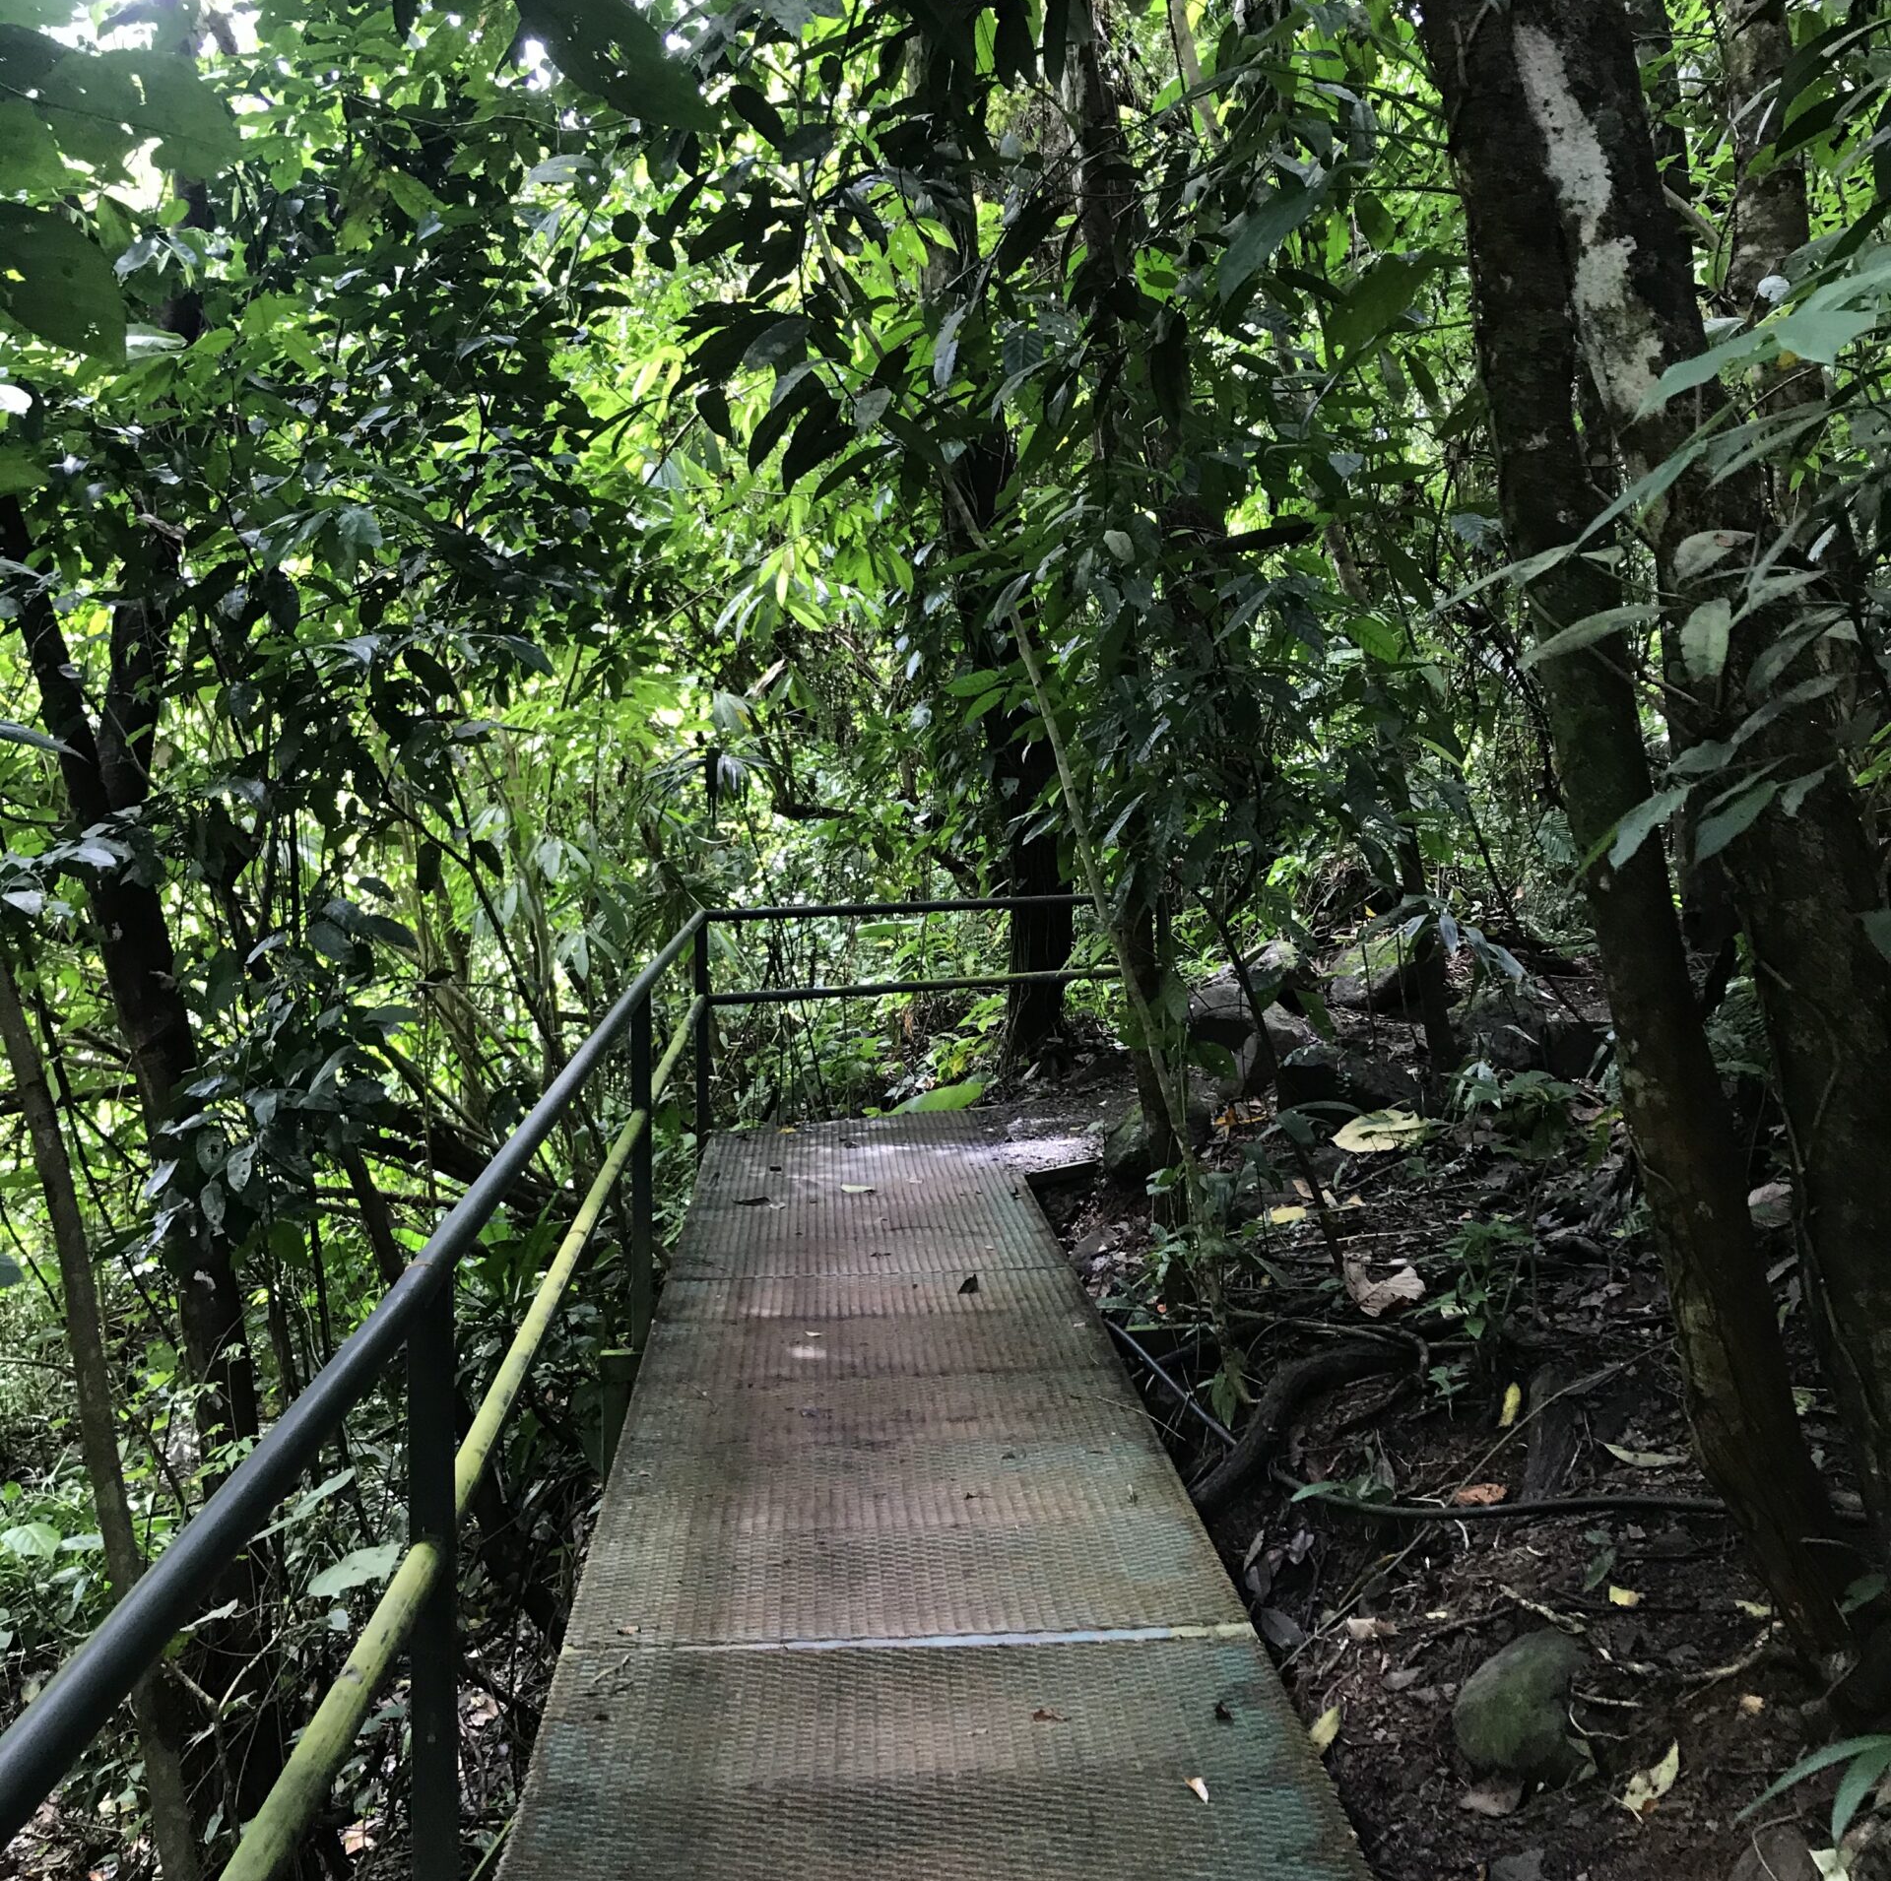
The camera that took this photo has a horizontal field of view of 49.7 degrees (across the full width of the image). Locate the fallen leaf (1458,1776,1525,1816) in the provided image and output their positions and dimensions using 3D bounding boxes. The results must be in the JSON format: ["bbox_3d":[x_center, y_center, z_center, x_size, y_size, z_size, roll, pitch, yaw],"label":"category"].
[{"bbox_3d":[0.885,1.362,3.249,0.105,0.030,0.090,-20,9,-39],"label":"fallen leaf"}]

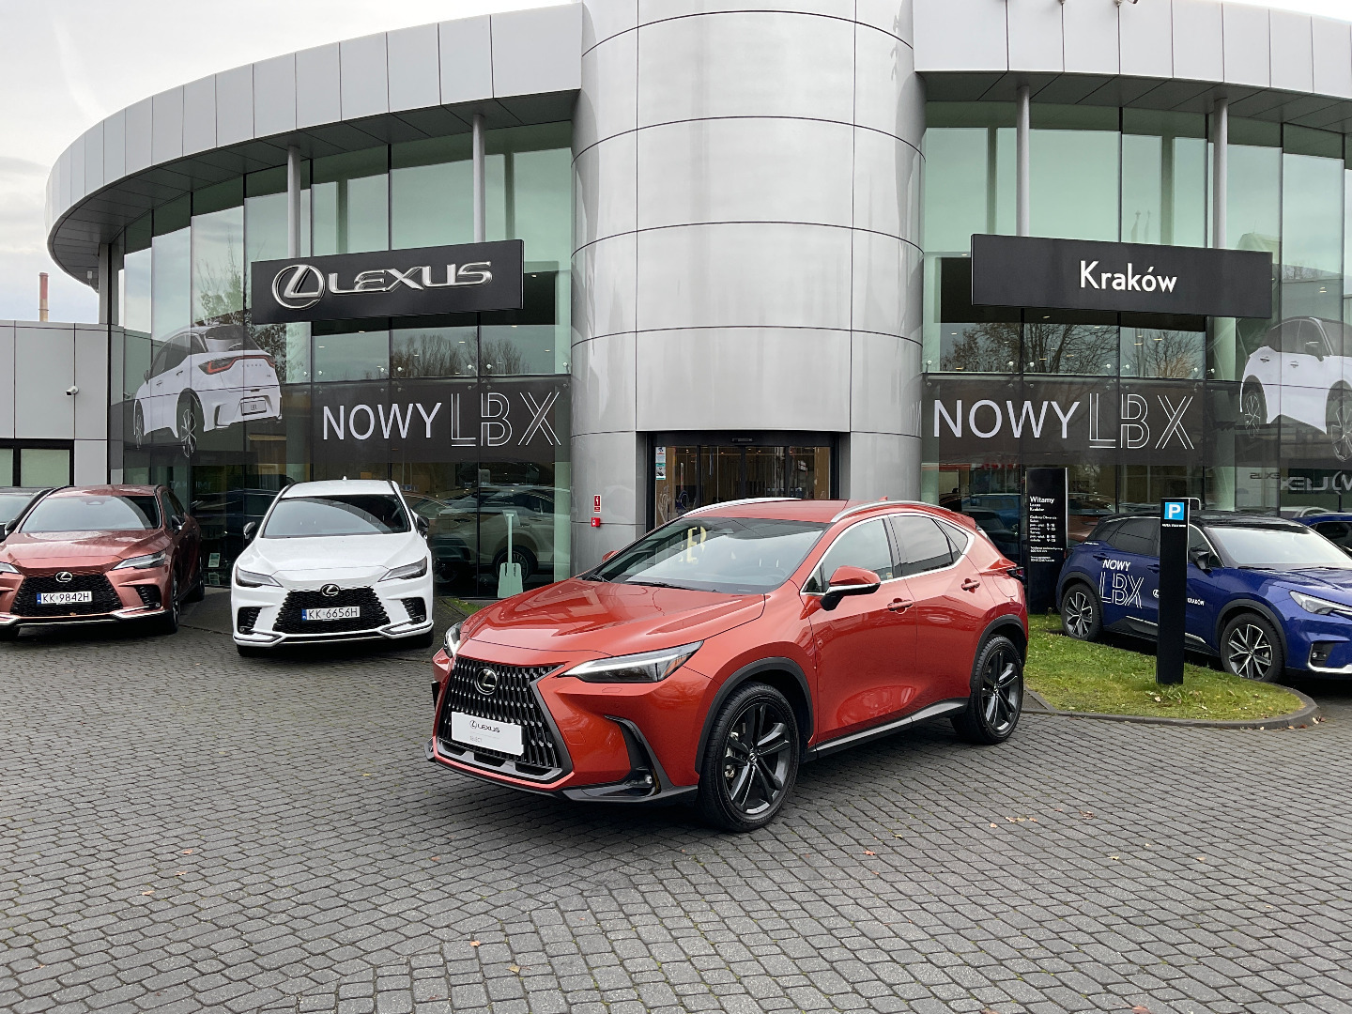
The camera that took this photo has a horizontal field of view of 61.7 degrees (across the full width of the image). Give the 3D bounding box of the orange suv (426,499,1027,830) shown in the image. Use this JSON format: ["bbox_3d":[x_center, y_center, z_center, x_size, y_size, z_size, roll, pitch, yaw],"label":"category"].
[{"bbox_3d":[0.600,0.767,7.153,1.900,1.655,4.660,1,1,41],"label":"orange suv"}]

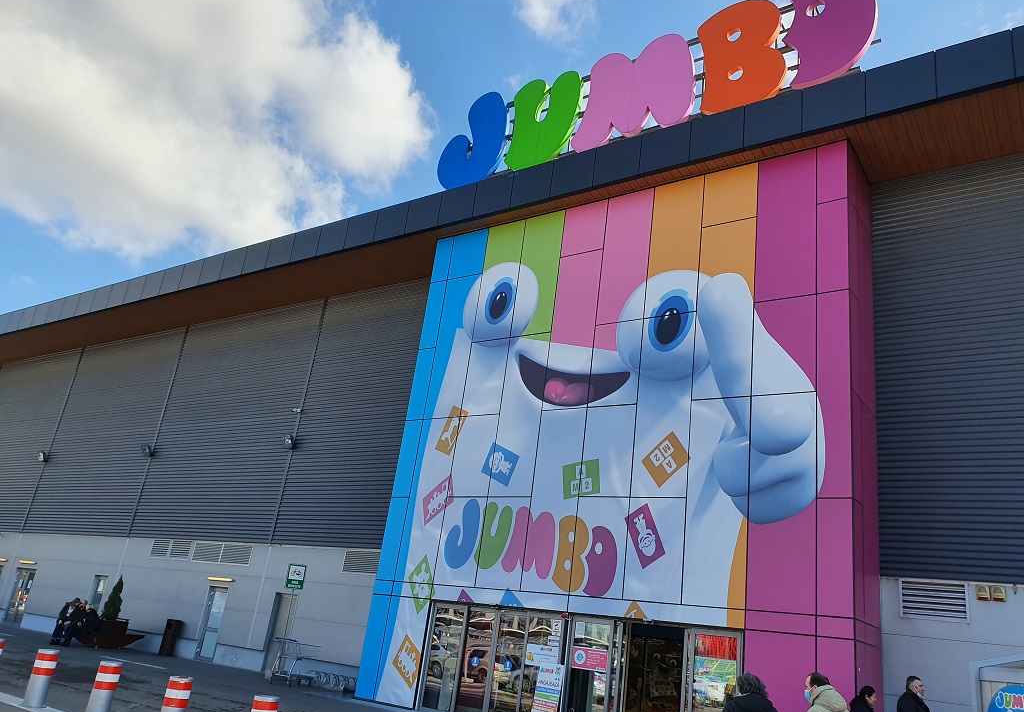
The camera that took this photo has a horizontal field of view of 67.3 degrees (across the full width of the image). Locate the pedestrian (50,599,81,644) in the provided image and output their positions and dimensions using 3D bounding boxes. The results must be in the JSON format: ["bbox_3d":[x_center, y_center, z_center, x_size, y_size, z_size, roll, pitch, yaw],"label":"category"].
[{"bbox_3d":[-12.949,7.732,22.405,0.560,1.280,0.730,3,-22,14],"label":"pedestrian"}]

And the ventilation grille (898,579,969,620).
[{"bbox_3d":[7.593,4.393,13.824,1.107,0.700,0.070,-7,-26,34],"label":"ventilation grille"}]

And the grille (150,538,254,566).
[{"bbox_3d":[-10.658,6.632,26.111,5.692,0.677,0.070,-7,-26,34],"label":"grille"}]

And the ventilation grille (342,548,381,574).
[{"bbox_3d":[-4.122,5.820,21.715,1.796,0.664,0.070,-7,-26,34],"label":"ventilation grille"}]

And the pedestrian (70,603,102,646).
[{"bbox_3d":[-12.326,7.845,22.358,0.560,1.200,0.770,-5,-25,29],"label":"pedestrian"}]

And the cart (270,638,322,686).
[{"bbox_3d":[-5.423,7.687,19.225,0.580,1.010,0.980,-1,-23,21],"label":"cart"}]

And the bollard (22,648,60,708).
[{"bbox_3d":[-6.464,4.428,10.569,0.270,0.715,0.270,-7,-26,34],"label":"bollard"}]

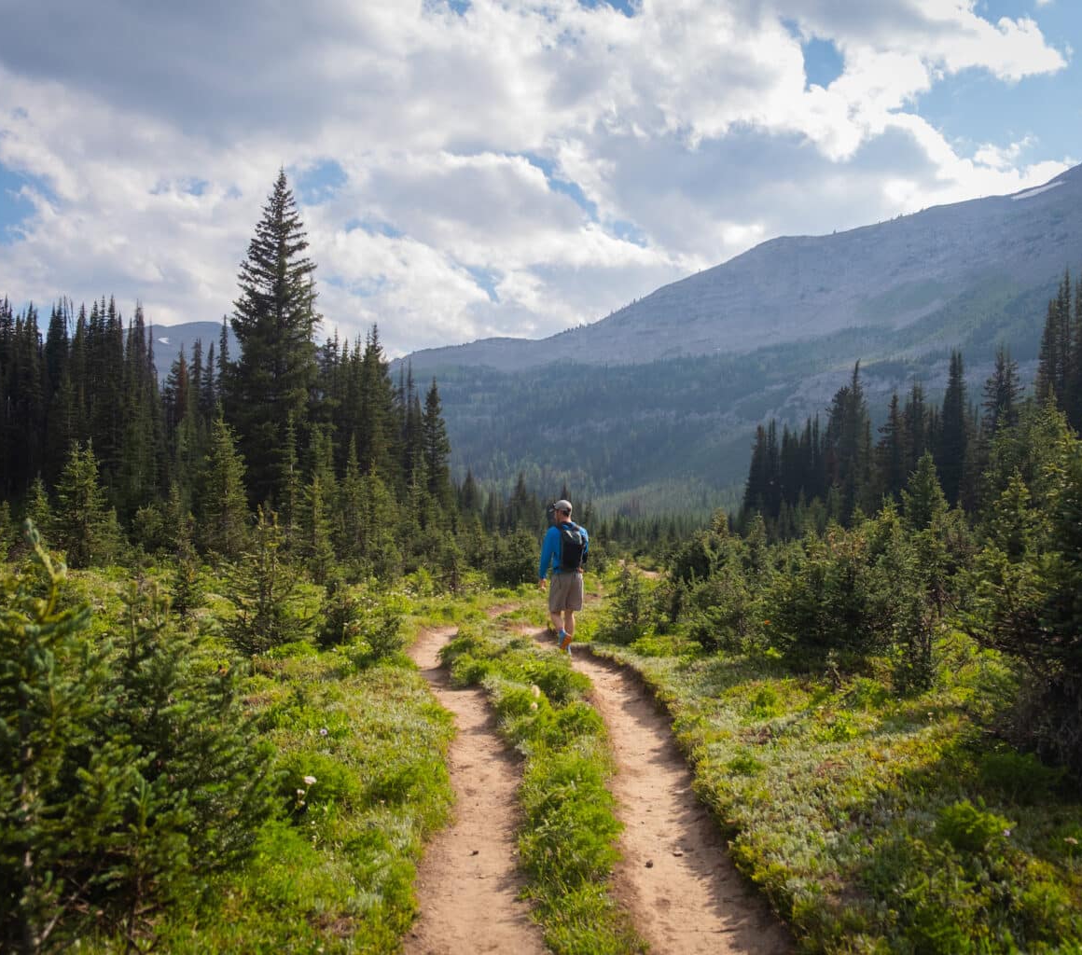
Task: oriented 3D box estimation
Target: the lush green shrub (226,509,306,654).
[{"bbox_3d":[-3.132,1.181,12.700,0.919,1.646,0.900,0,-1,0],"label":"lush green shrub"}]

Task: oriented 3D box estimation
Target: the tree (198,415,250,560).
[{"bbox_3d":[-9.097,0.305,32.000,1.511,4.213,1.450,0,-1,0],"label":"tree"}]

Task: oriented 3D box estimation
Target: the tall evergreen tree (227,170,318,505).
[{"bbox_3d":[-12.536,-6.036,52.000,4.231,16.670,4.100,0,-1,0],"label":"tall evergreen tree"}]

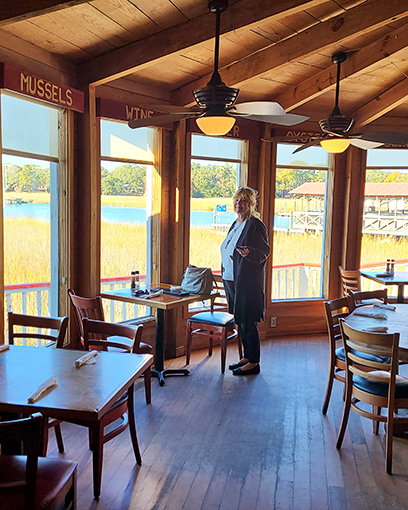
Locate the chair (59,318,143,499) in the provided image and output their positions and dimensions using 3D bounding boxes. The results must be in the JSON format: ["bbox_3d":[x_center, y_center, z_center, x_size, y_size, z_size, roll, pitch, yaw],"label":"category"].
[{"bbox_3d":[-0.626,0.832,2.915,0.430,0.860,0.470,4,7,23],"label":"chair"}]

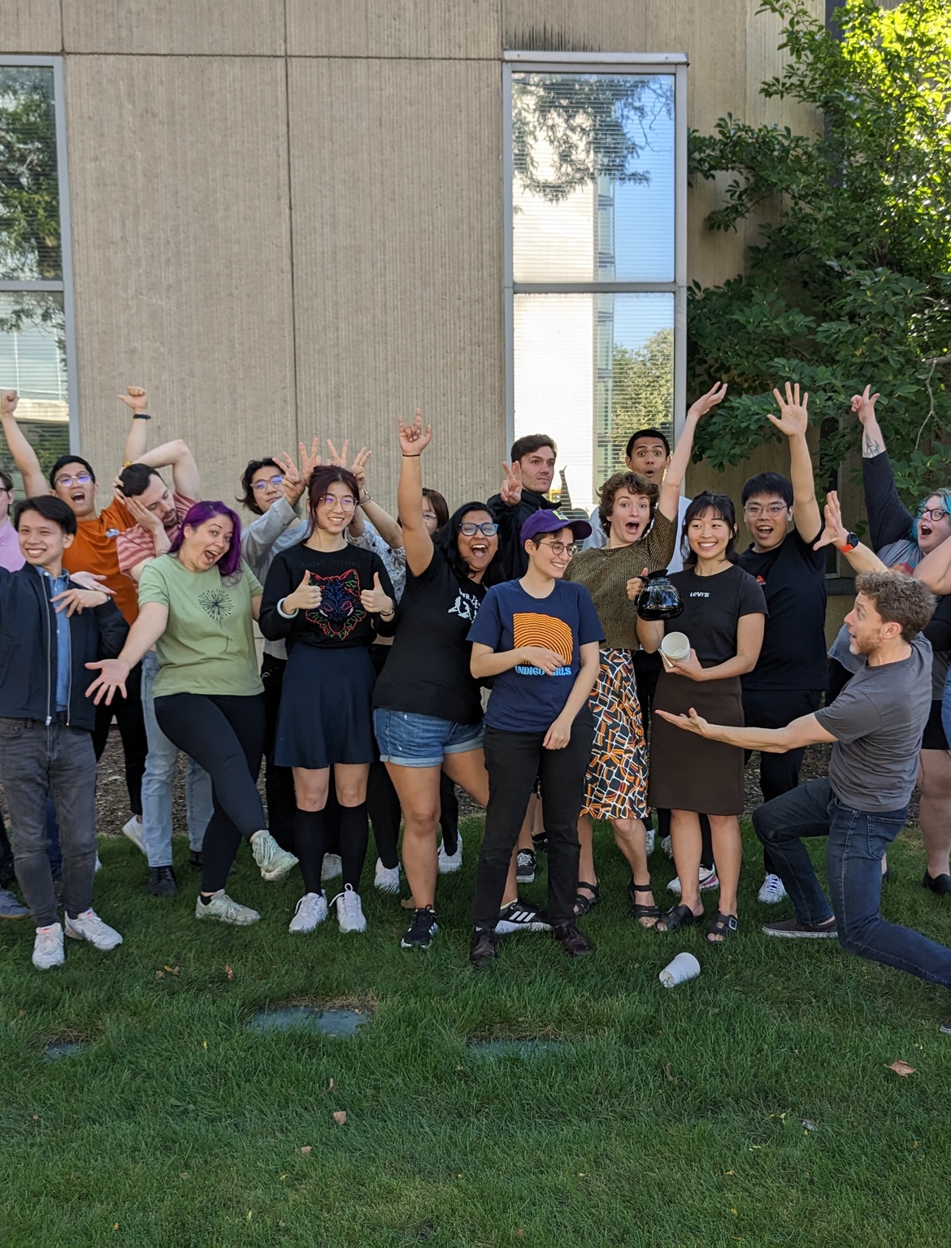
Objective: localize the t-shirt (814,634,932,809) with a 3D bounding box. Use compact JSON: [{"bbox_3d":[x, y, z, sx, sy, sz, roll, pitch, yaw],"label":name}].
[{"bbox_3d":[1.345,0.331,4.380,0.280,0.570,0.460,8,3,24],"label":"t-shirt"}]

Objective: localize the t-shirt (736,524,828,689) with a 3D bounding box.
[{"bbox_3d":[1.168,-0.053,5.080,0.470,0.640,0.270,2,6,25],"label":"t-shirt"}]

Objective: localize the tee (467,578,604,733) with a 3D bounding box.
[{"bbox_3d":[0.213,0.112,4.570,0.470,0.550,0.260,-2,5,-8],"label":"tee"}]

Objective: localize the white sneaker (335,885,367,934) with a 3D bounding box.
[{"bbox_3d":[-0.485,1.088,5.009,0.105,0.120,0.275,-2,5,-8],"label":"white sneaker"}]

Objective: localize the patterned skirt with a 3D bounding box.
[{"bbox_3d":[0.508,0.418,5.000,0.360,0.670,0.290,0,5,8],"label":"patterned skirt"}]

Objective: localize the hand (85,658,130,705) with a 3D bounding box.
[{"bbox_3d":[-1.287,0.203,4.550,0.150,0.160,0.075,-2,5,-8],"label":"hand"}]

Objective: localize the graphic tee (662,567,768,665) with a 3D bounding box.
[{"bbox_3d":[0.841,-0.026,4.650,0.410,0.400,0.250,1,5,13],"label":"graphic tee"}]

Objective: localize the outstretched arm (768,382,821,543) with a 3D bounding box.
[{"bbox_3d":[1.234,-0.619,5.000,0.190,0.630,0.180,-4,9,12],"label":"outstretched arm"}]

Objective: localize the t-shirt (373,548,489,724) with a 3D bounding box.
[{"bbox_3d":[-0.134,0.046,4.880,0.500,0.660,0.320,2,6,-25],"label":"t-shirt"}]

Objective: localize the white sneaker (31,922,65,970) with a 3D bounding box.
[{"bbox_3d":[-1.488,1.100,4.520,0.110,0.115,0.290,-2,6,-16],"label":"white sneaker"}]

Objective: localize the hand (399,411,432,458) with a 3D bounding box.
[{"bbox_3d":[-0.211,-0.671,4.570,0.115,0.170,0.075,-1,3,-6],"label":"hand"}]

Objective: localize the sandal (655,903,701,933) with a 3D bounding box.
[{"bbox_3d":[0.749,1.077,4.760,0.240,0.080,0.095,-5,7,-42],"label":"sandal"}]

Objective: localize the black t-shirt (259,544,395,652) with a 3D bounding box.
[{"bbox_3d":[-0.534,-0.099,4.700,0.510,0.400,0.330,-1,5,-7],"label":"black t-shirt"}]

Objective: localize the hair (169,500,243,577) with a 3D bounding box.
[{"bbox_3d":[-1.007,-0.325,4.880,0.250,0.260,0.215,11,5,-26],"label":"hair"}]

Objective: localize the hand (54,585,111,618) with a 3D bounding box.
[{"bbox_3d":[-1.414,-0.077,4.660,0.195,0.110,0.090,-1,5,0],"label":"hand"}]

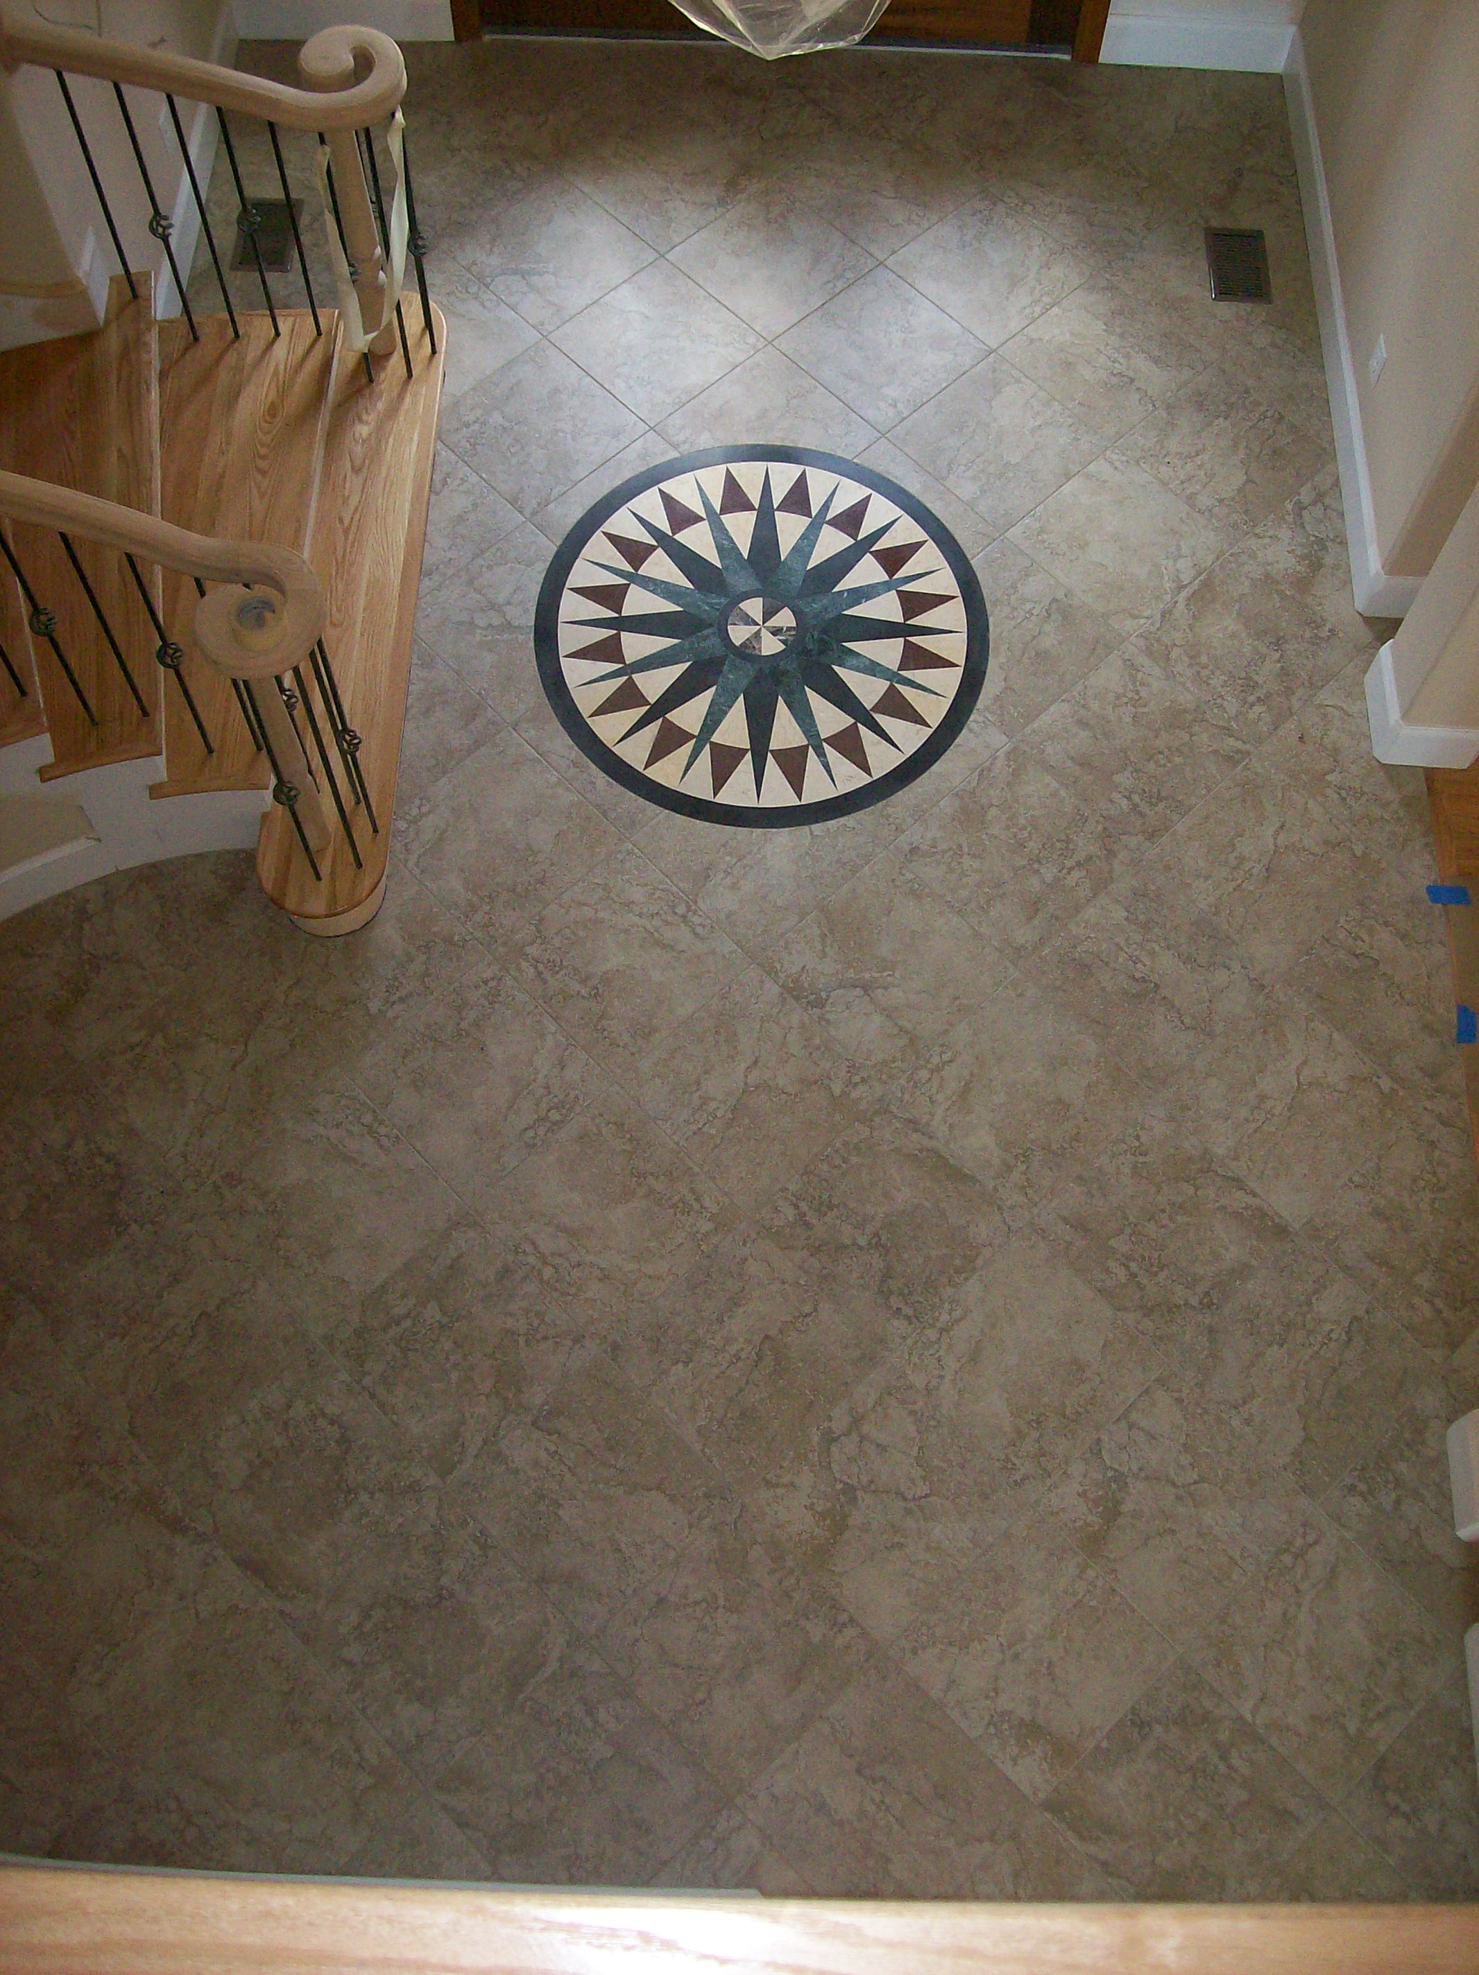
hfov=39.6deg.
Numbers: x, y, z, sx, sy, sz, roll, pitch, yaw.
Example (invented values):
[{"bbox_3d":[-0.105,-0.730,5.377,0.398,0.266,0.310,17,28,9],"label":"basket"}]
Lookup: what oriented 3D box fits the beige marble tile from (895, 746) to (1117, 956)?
[{"bbox_3d":[0.693,-0.335,5.190,0.457,0.012,0.457,-41,73,-17],"label":"beige marble tile"}]

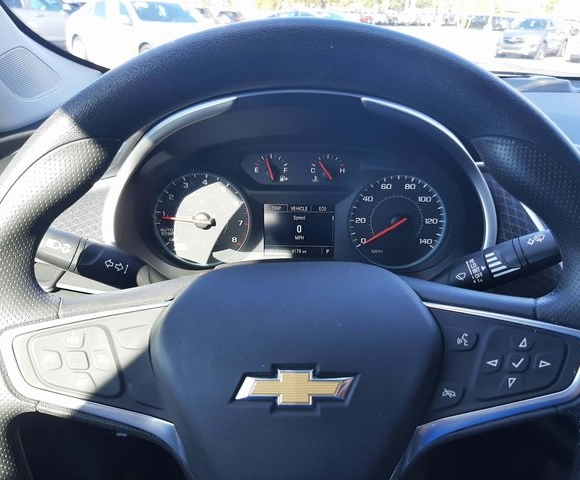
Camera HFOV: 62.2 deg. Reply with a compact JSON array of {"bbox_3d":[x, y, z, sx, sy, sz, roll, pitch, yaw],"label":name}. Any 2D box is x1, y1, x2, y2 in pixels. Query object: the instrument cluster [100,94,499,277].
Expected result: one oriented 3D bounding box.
[{"bbox_3d":[0.010,-0.051,0.460,0.365,0.180,0.100,0,7,2],"label":"instrument cluster"}]

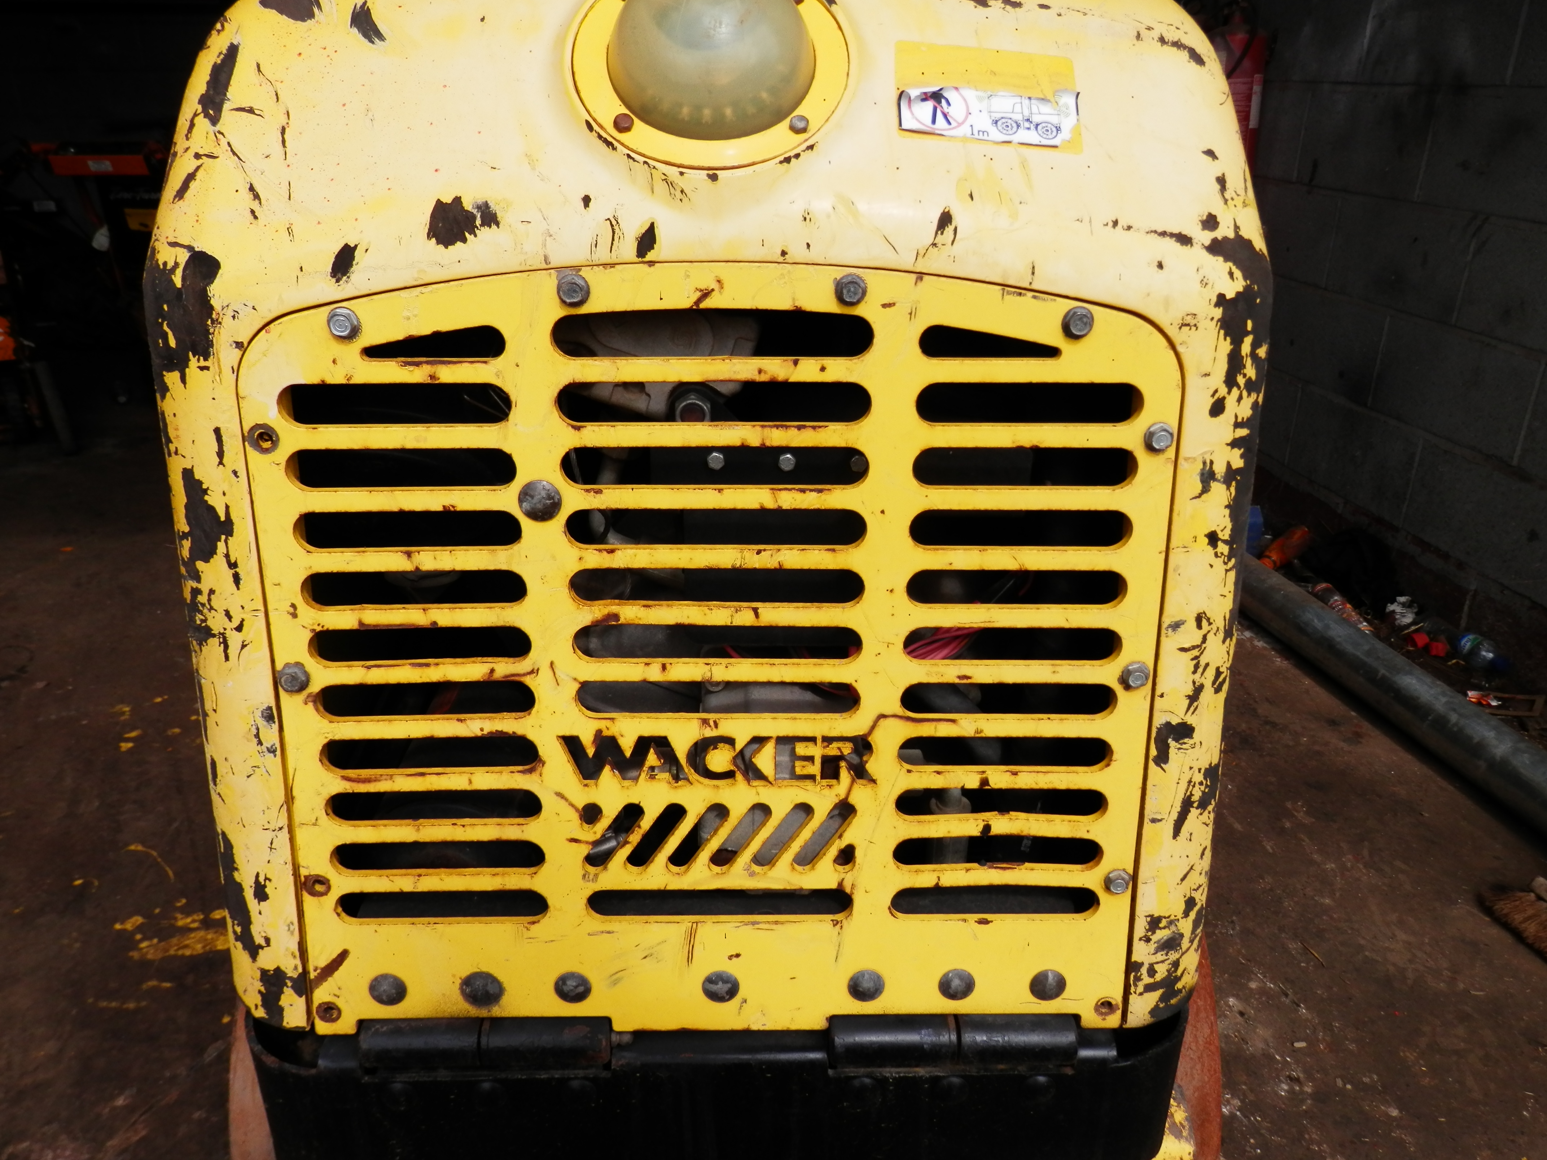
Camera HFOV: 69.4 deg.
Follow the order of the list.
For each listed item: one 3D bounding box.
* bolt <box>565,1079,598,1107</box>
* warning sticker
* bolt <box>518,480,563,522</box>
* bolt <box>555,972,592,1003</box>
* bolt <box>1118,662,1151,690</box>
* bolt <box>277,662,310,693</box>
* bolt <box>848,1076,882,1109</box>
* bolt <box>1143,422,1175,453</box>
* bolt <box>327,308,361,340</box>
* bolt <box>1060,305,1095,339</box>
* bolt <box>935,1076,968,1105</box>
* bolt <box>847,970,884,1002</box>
[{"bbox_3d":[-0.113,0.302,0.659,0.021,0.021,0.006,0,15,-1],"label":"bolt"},{"bbox_3d":[0.099,-0.214,0.515,0.085,0.029,0.002,2,-16,-7],"label":"warning sticker"},{"bbox_3d":[-0.111,-0.038,0.530,0.021,0.021,0.006,0,18,-1],"label":"bolt"},{"bbox_3d":[-0.110,0.225,0.615,0.021,0.021,0.006,0,18,-1],"label":"bolt"},{"bbox_3d":[0.181,0.048,0.561,0.015,0.015,0.007,0,18,-1],"label":"bolt"},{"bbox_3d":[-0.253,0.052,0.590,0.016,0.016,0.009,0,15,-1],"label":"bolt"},{"bbox_3d":[0.052,0.293,0.640,0.021,0.021,0.006,0,18,-1],"label":"bolt"},{"bbox_3d":[0.181,-0.067,0.524,0.015,0.015,0.007,0,18,-1],"label":"bolt"},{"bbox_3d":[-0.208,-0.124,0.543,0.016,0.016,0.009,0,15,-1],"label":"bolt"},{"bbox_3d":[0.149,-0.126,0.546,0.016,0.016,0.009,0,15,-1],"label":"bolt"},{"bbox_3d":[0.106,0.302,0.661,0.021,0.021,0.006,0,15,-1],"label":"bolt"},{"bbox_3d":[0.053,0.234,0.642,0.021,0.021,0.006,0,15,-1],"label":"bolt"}]

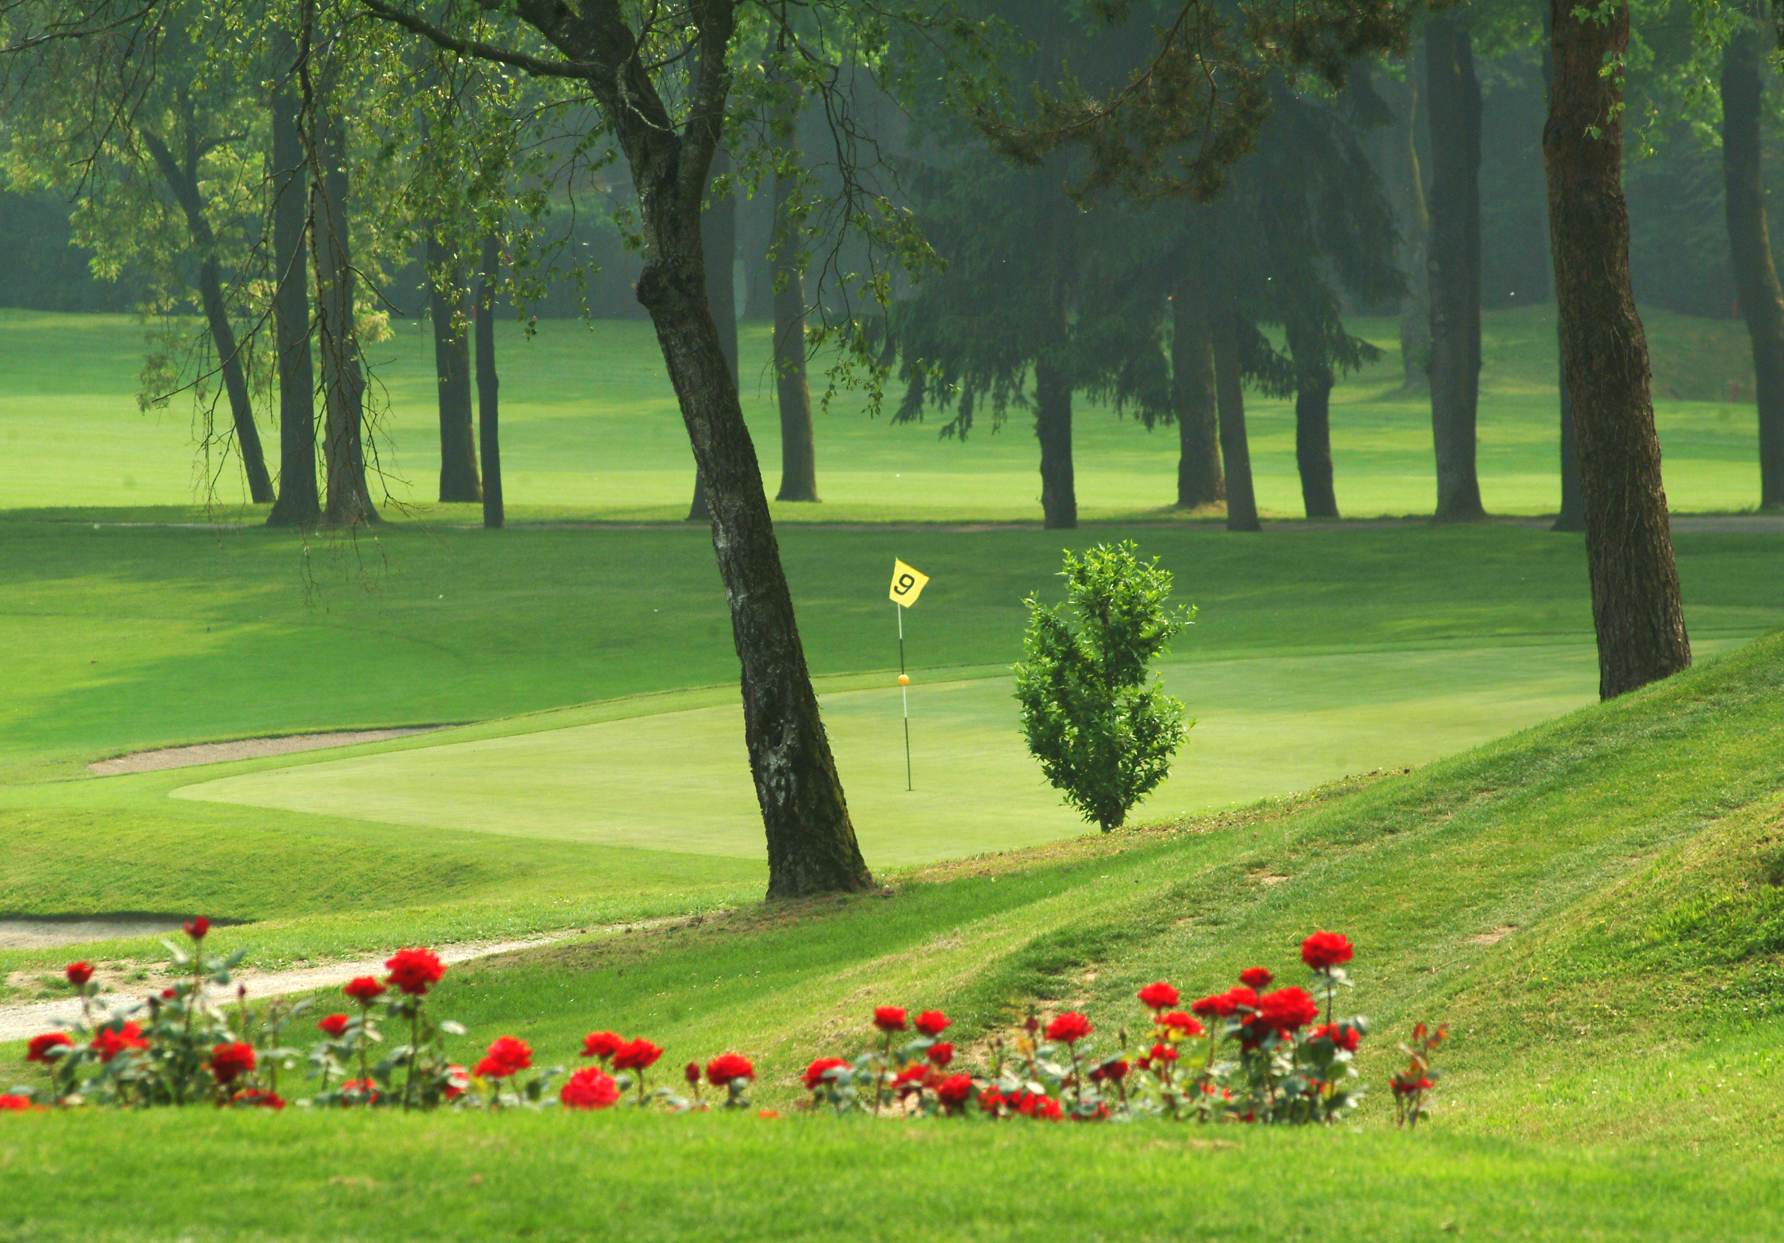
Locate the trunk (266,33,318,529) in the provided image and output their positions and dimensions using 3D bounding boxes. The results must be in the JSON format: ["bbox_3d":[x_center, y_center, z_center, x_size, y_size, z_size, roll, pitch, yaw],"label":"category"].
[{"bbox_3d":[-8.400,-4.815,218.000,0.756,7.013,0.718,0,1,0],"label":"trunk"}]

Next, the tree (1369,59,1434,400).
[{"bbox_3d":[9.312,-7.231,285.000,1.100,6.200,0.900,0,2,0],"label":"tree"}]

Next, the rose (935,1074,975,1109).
[{"bbox_3d":[0.128,0.938,31.000,0.079,0.074,0.075,0,1,0],"label":"rose"}]

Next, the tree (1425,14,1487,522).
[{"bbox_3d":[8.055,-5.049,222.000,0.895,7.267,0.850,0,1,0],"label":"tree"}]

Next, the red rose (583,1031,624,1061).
[{"bbox_3d":[-0.576,0.848,31.000,0.084,0.062,0.080,0,1,0],"label":"red rose"}]

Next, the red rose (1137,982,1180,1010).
[{"bbox_3d":[0.532,0.747,31.000,0.084,0.059,0.080,0,1,0],"label":"red rose"}]

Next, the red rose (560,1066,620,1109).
[{"bbox_3d":[-0.524,0.813,27.000,0.102,0.080,0.098,0,2,0],"label":"red rose"}]

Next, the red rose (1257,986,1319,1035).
[{"bbox_3d":[0.703,0.690,27.600,0.109,0.085,0.109,0,2,0],"label":"red rose"}]

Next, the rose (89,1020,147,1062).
[{"bbox_3d":[-1.542,0.839,31.000,0.116,0.086,0.110,0,1,0],"label":"rose"}]

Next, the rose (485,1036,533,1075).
[{"bbox_3d":[-0.690,0.783,28.000,0.087,0.068,0.087,0,2,0],"label":"rose"}]

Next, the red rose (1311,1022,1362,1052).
[{"bbox_3d":[0.772,0.722,27.000,0.086,0.058,0.080,0,2,0],"label":"red rose"}]

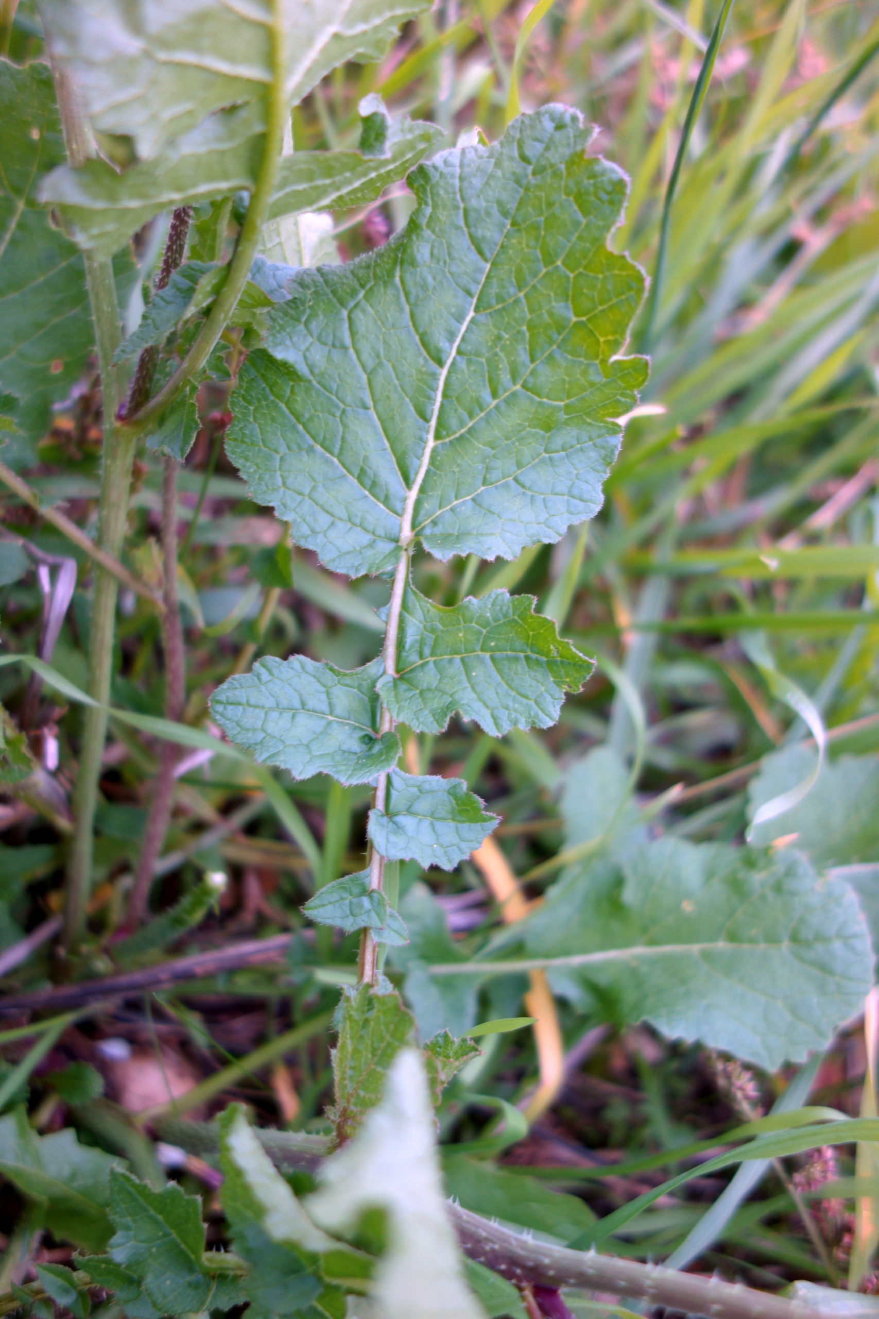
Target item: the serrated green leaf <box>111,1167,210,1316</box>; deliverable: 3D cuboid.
[{"bbox_3d":[-0.075,0.156,0.275,0.027,0.013,0.034,0,57,-7],"label":"serrated green leaf"}]

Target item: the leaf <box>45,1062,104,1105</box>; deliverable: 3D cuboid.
[{"bbox_3d":[-0.132,0.153,0.370,0.019,0.005,0.014,-3,45,-3],"label":"leaf"}]

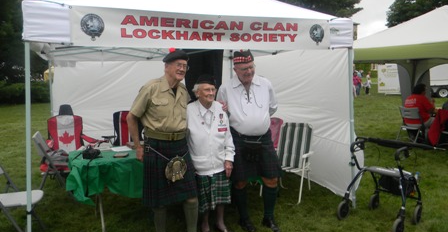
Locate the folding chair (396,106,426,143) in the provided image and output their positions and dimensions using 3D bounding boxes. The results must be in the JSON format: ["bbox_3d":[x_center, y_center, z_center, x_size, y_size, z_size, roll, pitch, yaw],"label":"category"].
[{"bbox_3d":[3.946,0.224,7.454,0.520,0.800,0.460,-6,9,-42],"label":"folding chair"}]

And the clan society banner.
[{"bbox_3d":[-0.037,-0.756,3.235,2.440,0.300,0.030,-3,7,-24],"label":"clan society banner"}]

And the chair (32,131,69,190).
[{"bbox_3d":[-2.064,0.631,4.373,0.520,0.820,0.460,-3,7,-22],"label":"chair"}]

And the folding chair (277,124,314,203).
[{"bbox_3d":[0.796,0.573,4.450,0.560,0.860,0.620,4,8,37],"label":"folding chair"}]

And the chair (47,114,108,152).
[{"bbox_3d":[-2.125,0.422,5.139,0.850,1.060,0.650,-4,8,-30],"label":"chair"}]

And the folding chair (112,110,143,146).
[{"bbox_3d":[-1.455,0.419,5.494,0.830,0.970,0.650,-2,7,-10],"label":"folding chair"}]

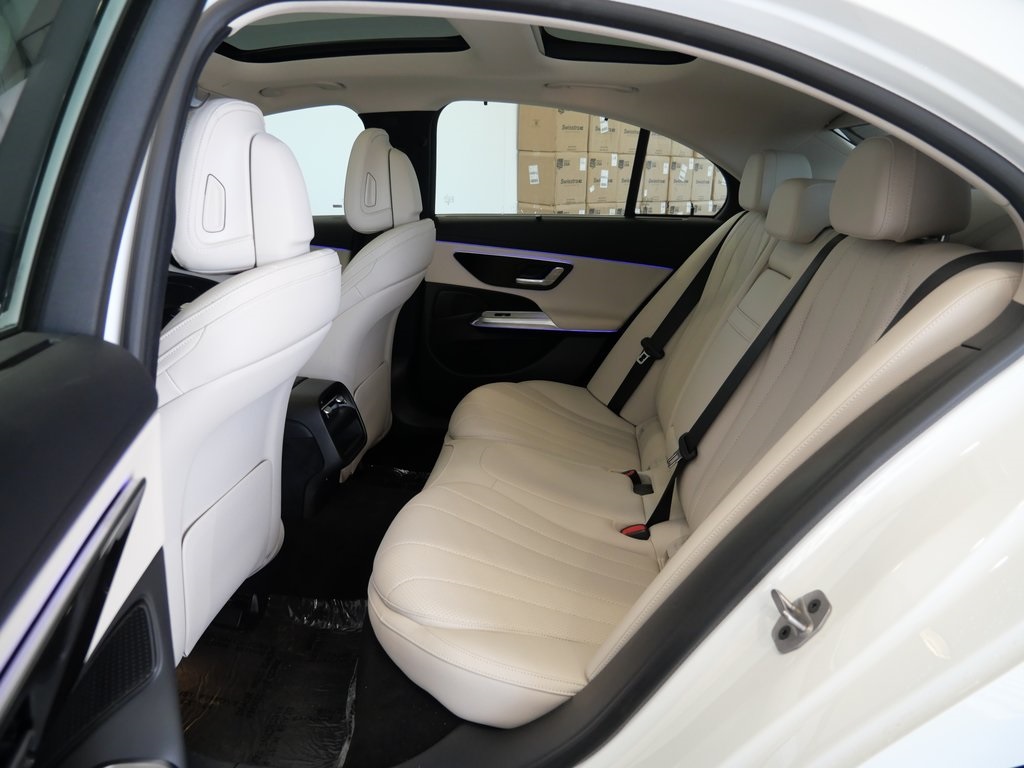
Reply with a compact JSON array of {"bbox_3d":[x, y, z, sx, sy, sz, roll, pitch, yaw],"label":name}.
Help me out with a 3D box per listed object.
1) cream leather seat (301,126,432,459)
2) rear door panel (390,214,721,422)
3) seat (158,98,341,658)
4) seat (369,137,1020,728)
[{"bbox_3d":[-0.649,-0.139,2.033,0.850,1.110,0.540,2,17,6],"label":"cream leather seat"},{"bbox_3d":[0.163,-0.182,2.258,1.010,0.705,0.140,2,17,6],"label":"rear door panel"},{"bbox_3d":[-0.736,0.075,1.314,0.850,1.110,0.540,2,17,6],"label":"seat"},{"bbox_3d":[0.252,0.000,1.576,0.960,1.005,1.420,2,17,6],"label":"seat"}]

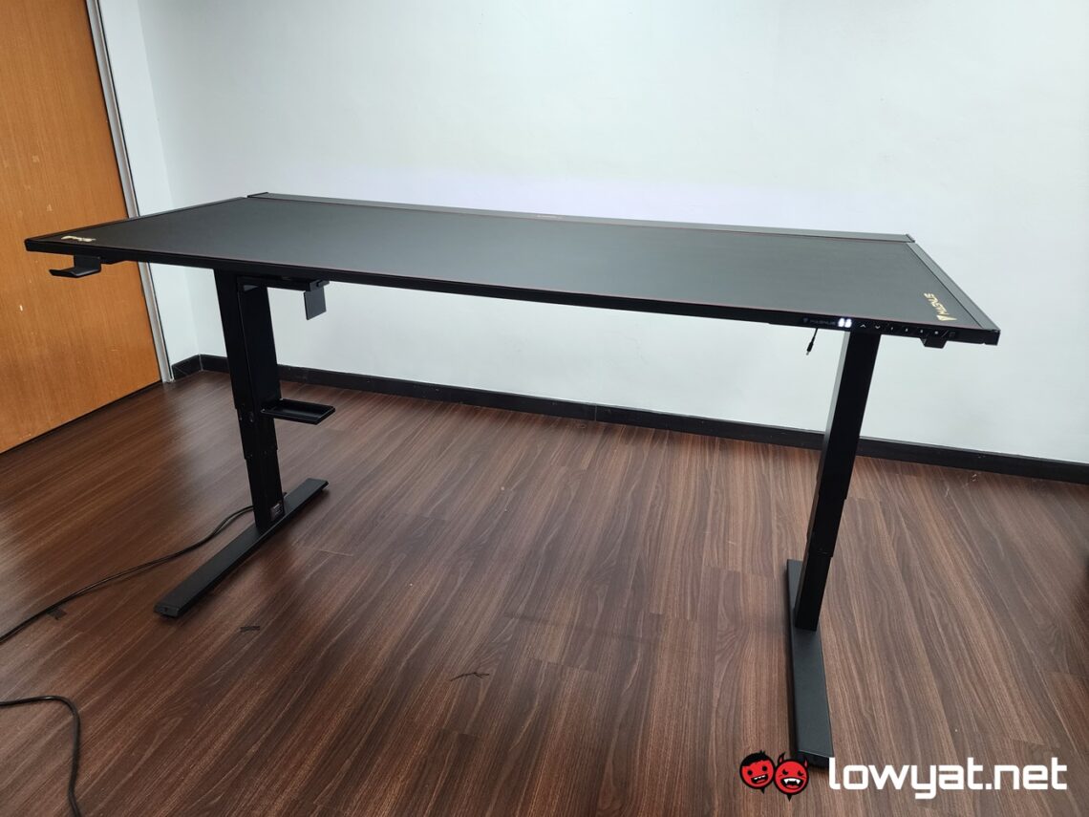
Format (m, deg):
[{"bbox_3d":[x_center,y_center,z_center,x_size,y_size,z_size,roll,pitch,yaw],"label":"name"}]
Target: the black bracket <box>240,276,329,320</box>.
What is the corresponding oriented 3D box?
[{"bbox_3d":[-0.685,-0.306,1.923,0.201,0.099,0.109,8,24,14],"label":"black bracket"}]

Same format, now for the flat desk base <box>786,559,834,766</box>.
[{"bbox_3d":[0.642,0.583,1.772,0.070,0.026,0.690,8,24,14],"label":"flat desk base"}]

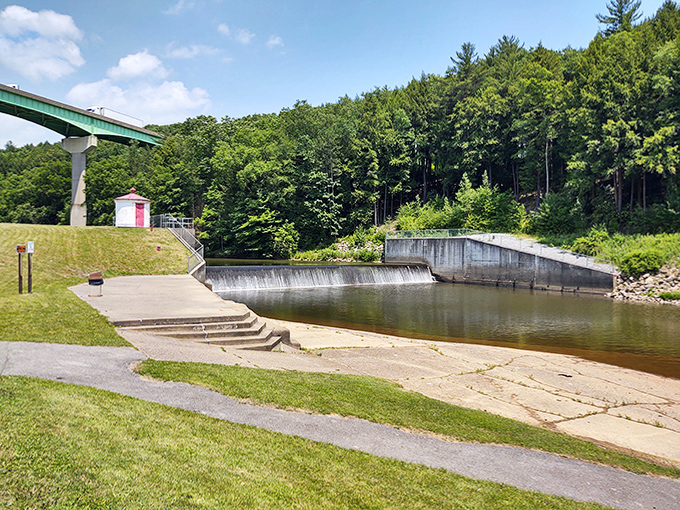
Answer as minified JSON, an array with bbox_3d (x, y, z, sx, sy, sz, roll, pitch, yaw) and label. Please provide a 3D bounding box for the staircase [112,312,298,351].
[{"bbox_3d":[-3.410,2.156,14.240,4.900,0.870,1.800,1,1,-32],"label":"staircase"}]

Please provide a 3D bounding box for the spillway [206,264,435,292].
[{"bbox_3d":[-0.740,2.167,55.000,30.500,2.100,3.200,0,1,-41],"label":"spillway"}]

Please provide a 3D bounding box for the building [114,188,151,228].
[{"bbox_3d":[-17.679,-4.011,45.300,3.100,3.450,3.100,2,1,44],"label":"building"}]

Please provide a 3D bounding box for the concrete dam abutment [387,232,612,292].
[{"bbox_3d":[14.200,0.420,52.000,2.400,4.900,26.800,0,1,-35],"label":"concrete dam abutment"}]

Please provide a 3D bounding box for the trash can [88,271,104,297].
[{"bbox_3d":[-9.340,1.085,20.350,0.590,1.000,0.550,1,1,-25],"label":"trash can"}]

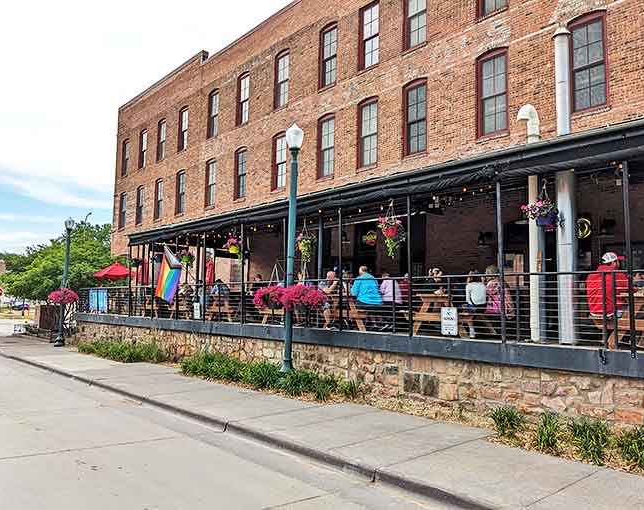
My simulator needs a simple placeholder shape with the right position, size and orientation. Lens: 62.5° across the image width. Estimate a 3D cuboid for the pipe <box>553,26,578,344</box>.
[{"bbox_3d":[3.672,-1.104,8.021,0.290,4.852,0.290,5,-6,-41],"label":"pipe"}]

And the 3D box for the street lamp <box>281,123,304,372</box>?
[{"bbox_3d":[-0.665,-0.112,11.416,0.385,5.578,0.385,2,-5,0],"label":"street lamp"}]

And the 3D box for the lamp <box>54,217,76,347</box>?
[{"bbox_3d":[-10.996,1.122,22.692,0.385,5.497,0.385,7,-8,-41],"label":"lamp"}]

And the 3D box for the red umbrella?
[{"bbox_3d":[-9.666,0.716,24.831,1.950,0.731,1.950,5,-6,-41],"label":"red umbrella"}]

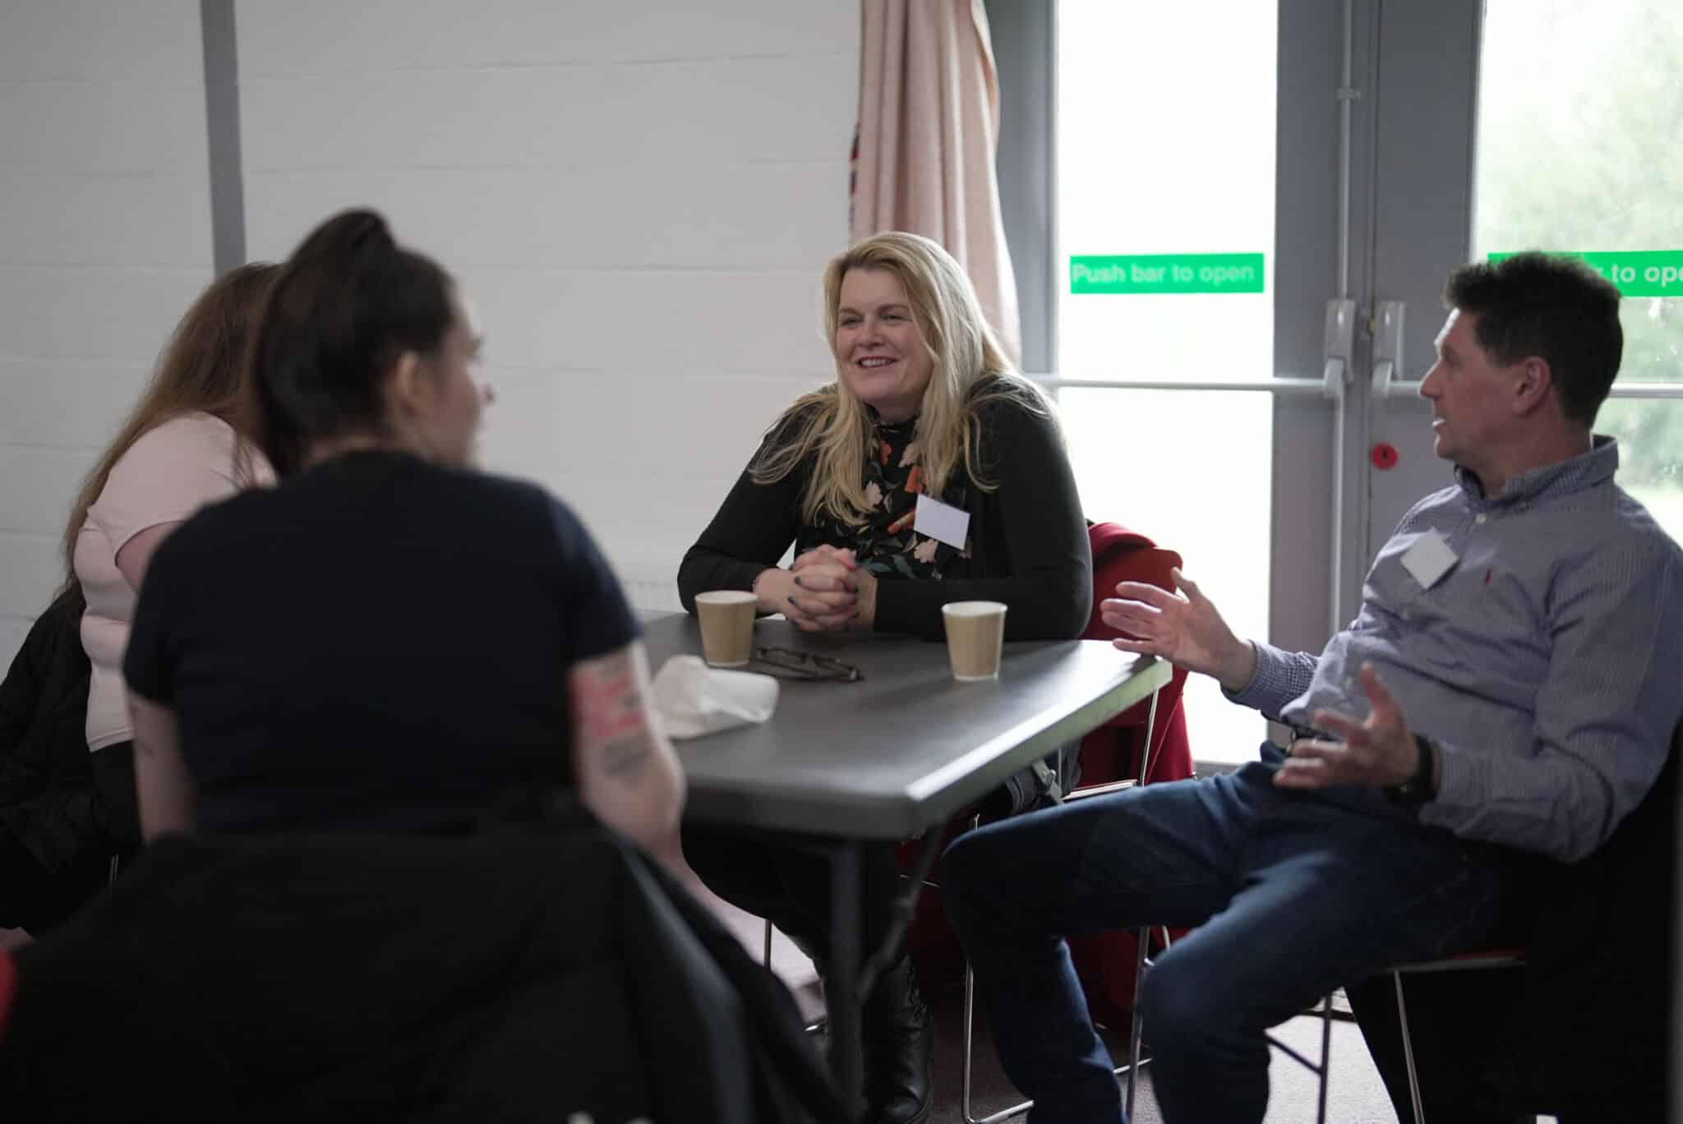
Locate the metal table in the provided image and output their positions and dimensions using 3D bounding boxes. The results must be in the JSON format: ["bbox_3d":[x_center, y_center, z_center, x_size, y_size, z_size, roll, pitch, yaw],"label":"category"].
[{"bbox_3d":[-0.133,0.516,2.937,0.890,0.740,0.870,3,10,26],"label":"metal table"}]

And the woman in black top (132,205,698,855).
[{"bbox_3d":[-0.329,0.315,2.329,0.500,1.325,0.720,1,9,12],"label":"woman in black top"}]

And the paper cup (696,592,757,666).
[{"bbox_3d":[-0.149,0.086,3.008,0.081,0.089,0.081,-1,9,0],"label":"paper cup"}]

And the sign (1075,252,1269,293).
[{"bbox_3d":[0.643,-0.572,4.641,0.398,0.077,0.010,3,10,25],"label":"sign"}]

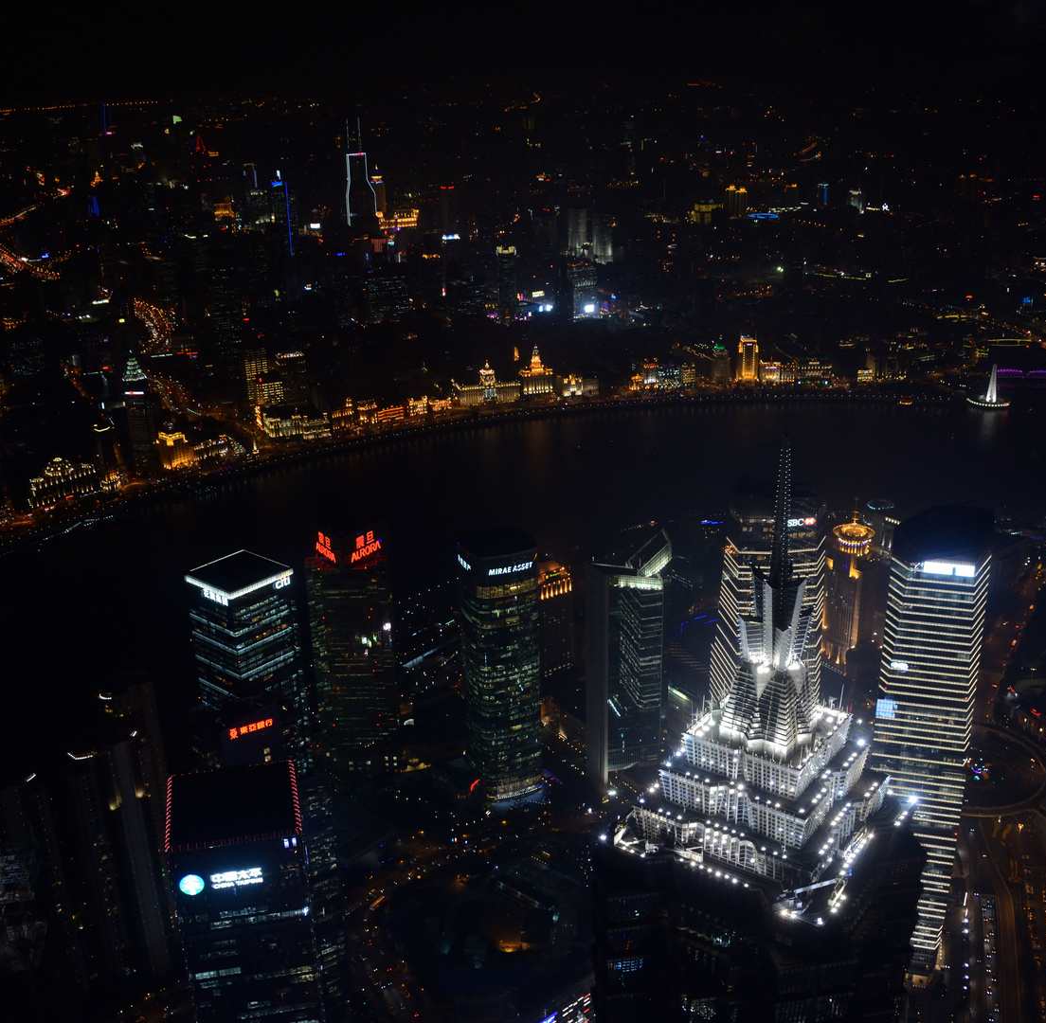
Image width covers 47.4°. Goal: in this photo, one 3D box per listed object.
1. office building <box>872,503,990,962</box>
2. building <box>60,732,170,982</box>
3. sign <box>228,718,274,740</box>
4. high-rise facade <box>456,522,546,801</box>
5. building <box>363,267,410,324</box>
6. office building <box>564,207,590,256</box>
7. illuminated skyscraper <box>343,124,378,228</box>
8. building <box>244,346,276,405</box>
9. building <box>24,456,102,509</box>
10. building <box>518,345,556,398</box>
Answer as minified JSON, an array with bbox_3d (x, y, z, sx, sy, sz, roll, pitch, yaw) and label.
[{"bbox_3d":[202.920,126.670,616.120,48.000,260.000,50.000,6,22,18],"label":"office building"},{"bbox_3d":[-215.063,190.683,646.200,34.000,150.000,25.000,-6,21,-10],"label":"building"},{"bbox_3d":[-127.980,102.110,560.180,22.000,5.500,0.800,-13,24,-26],"label":"sign"},{"bbox_3d":[-13.075,104.453,810.856,48.000,181.000,49.000,-10,22,-19],"label":"high-rise facade"},{"bbox_3d":[-257.240,-410.850,2278.290,76.000,105.000,32.000,-10,22,-20],"label":"building"},{"bbox_3d":[128.310,-640.650,2804.300,48.000,136.000,42.000,-7,22,-14],"label":"office building"},{"bbox_3d":[-416.275,-856.032,3089.139,71.000,290.000,50.000,-3,21,-4],"label":"illuminated skyscraper"},{"bbox_3d":[-384.210,-194.750,1739.060,40.000,95.000,30.000,-8,22,-15],"label":"building"},{"bbox_3d":[-543.320,-37.290,1404.220,79.000,43.000,29.000,-20,28,-40],"label":"building"},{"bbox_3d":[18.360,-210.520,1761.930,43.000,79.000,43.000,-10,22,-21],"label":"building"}]

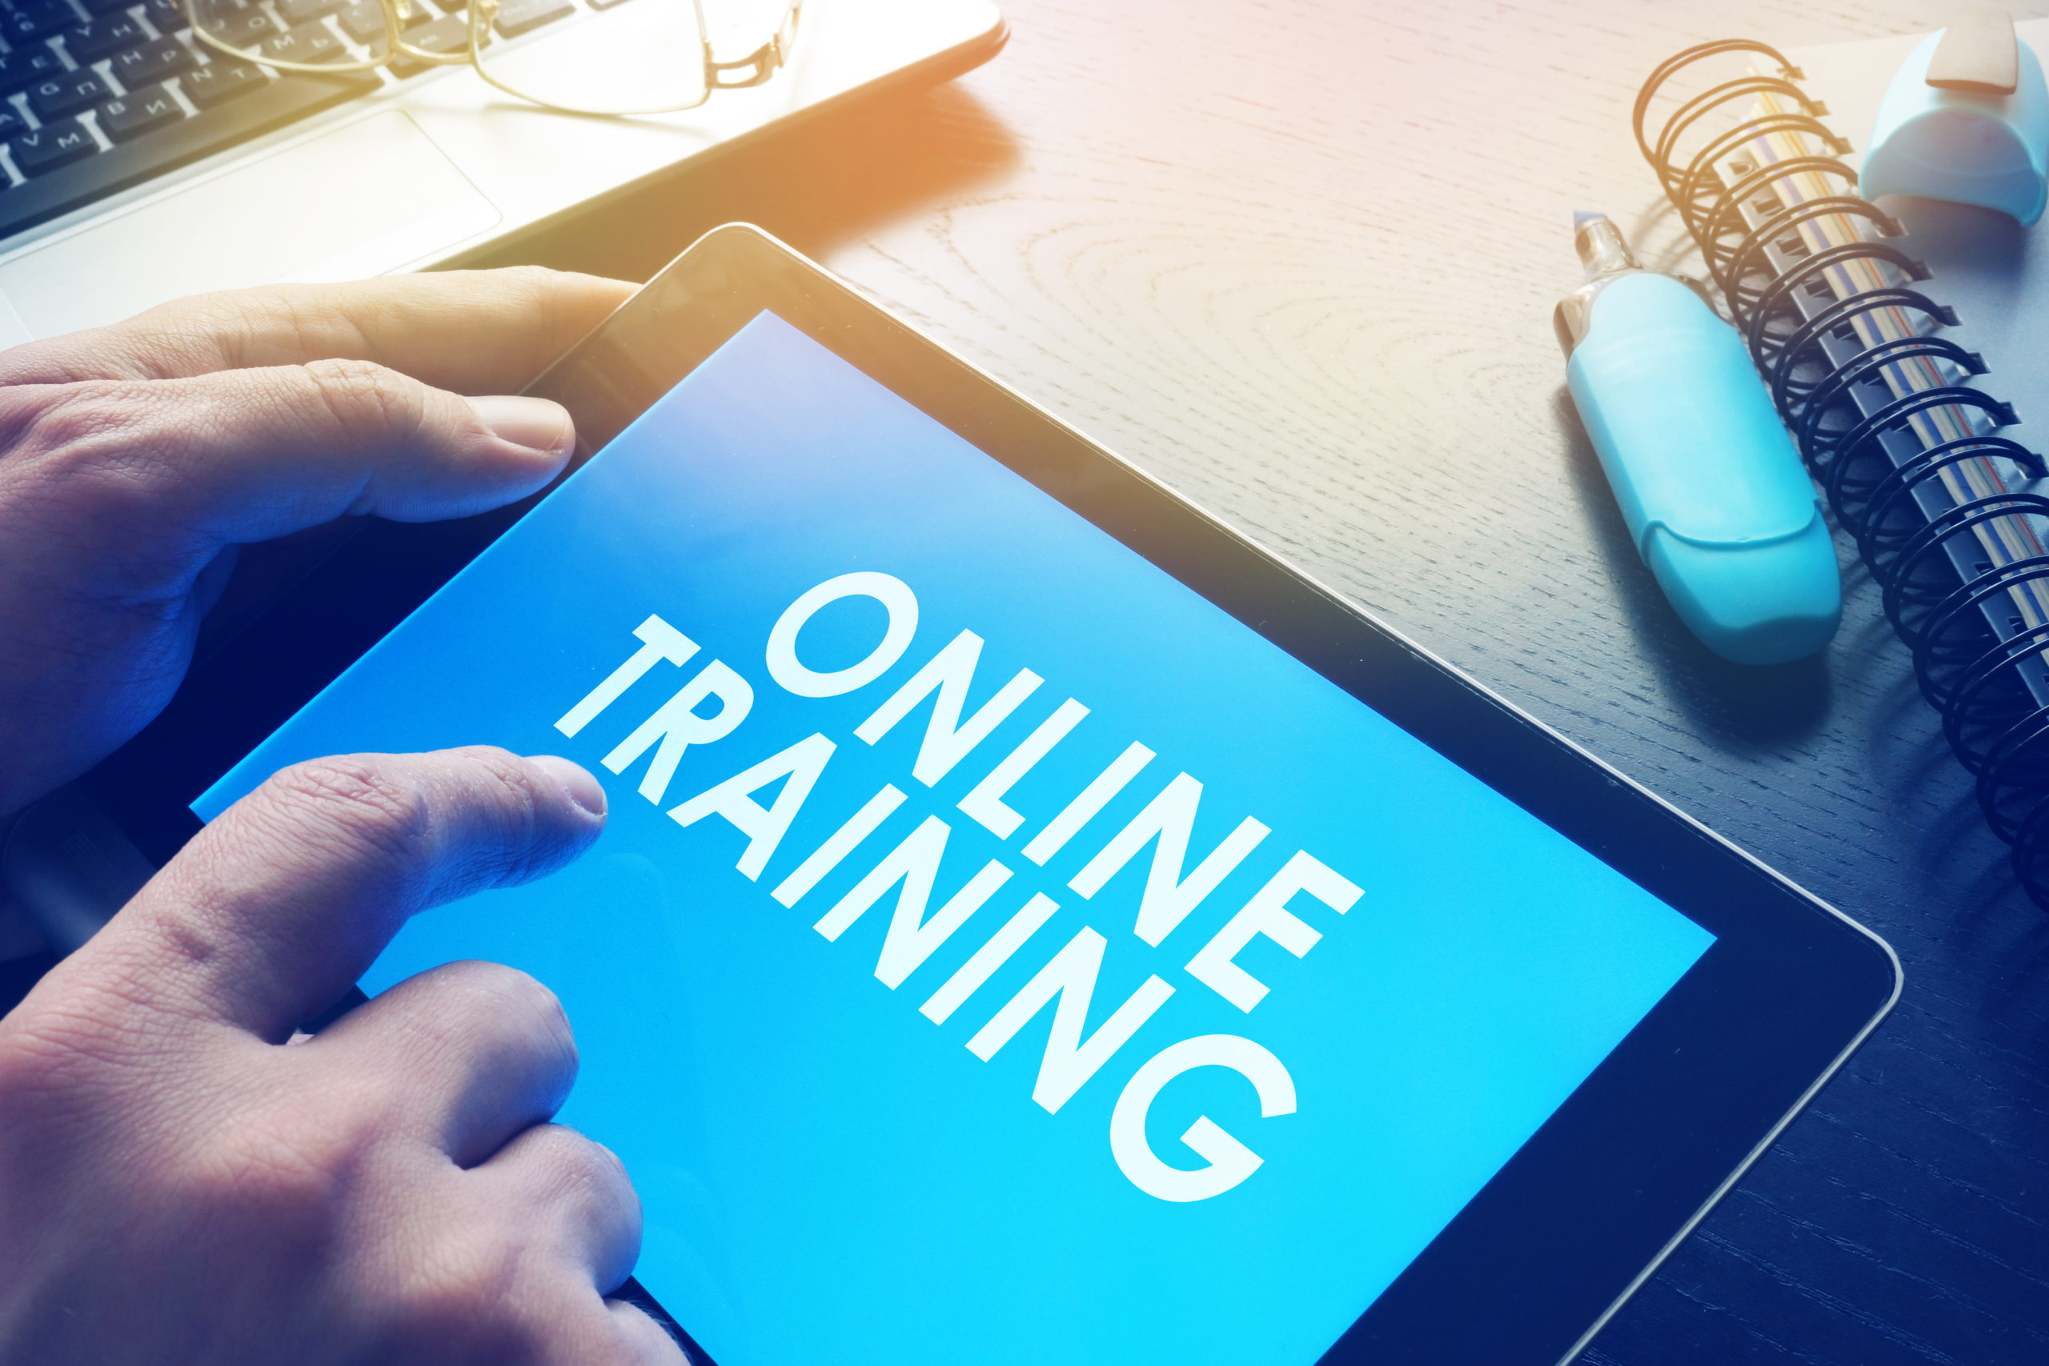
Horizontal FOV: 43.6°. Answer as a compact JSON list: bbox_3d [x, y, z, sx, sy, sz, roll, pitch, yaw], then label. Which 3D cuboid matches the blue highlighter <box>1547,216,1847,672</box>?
[{"bbox_3d":[0.106,-0.044,0.415,0.027,0.016,0.110,-8,44,1],"label":"blue highlighter"}]

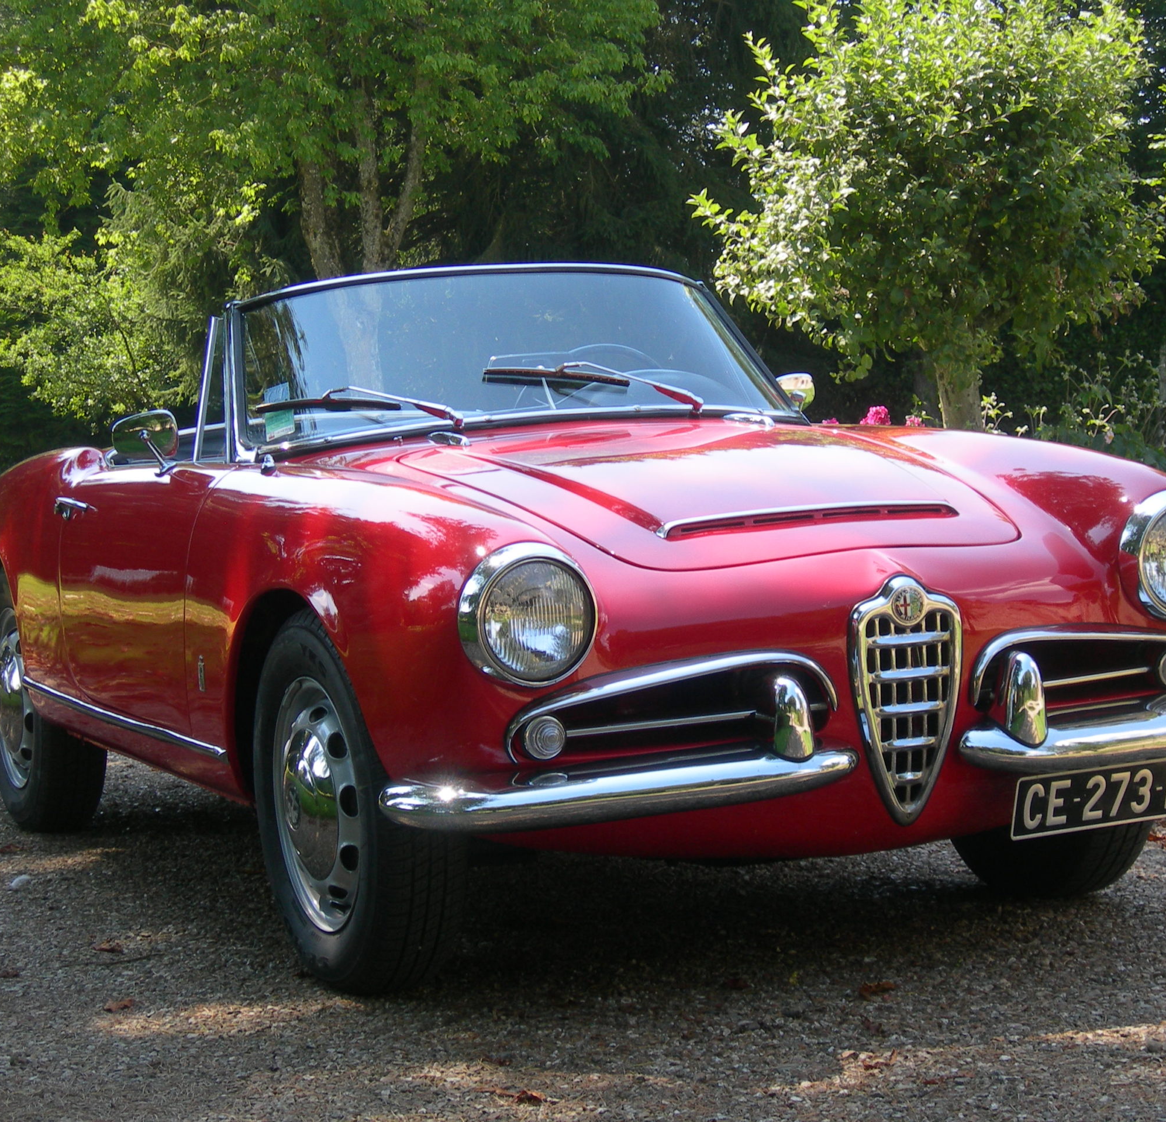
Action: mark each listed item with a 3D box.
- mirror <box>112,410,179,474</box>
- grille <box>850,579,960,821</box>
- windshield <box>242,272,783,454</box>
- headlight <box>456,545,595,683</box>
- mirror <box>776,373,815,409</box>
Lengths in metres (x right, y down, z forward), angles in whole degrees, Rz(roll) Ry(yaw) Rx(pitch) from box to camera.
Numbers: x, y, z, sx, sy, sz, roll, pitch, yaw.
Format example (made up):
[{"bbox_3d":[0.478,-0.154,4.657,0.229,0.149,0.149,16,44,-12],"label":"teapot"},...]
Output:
[{"bbox_3d":[-0.826,-0.226,5.887,0.130,0.122,0.085,-4,4,-3],"label":"mirror"},{"bbox_3d":[0.484,0.211,4.678,0.182,0.380,0.085,-5,7,-23],"label":"grille"},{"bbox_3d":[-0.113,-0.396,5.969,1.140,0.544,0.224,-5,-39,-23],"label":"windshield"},{"bbox_3d":[-0.082,0.077,4.550,0.205,0.206,0.100,-5,4,-23],"label":"headlight"},{"bbox_3d":[0.451,-0.331,6.426,0.127,0.122,0.085,-7,5,-43],"label":"mirror"}]

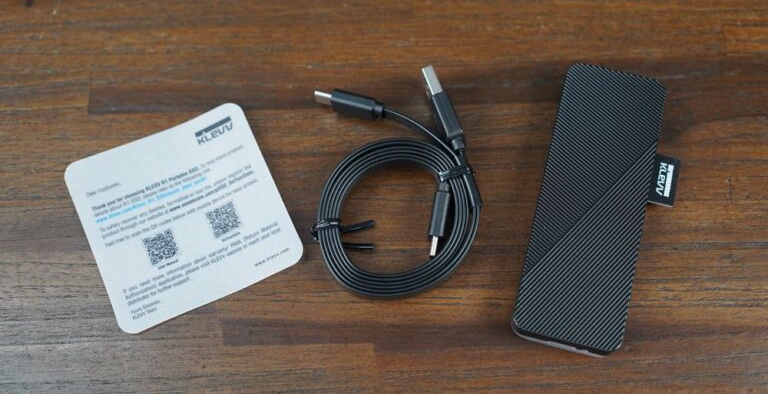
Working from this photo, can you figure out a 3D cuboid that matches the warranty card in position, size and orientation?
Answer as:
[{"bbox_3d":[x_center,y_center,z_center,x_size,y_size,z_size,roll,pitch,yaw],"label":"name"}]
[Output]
[{"bbox_3d":[-0.083,0.007,0.352,0.079,0.001,0.080,-23,69,-10],"label":"warranty card"}]

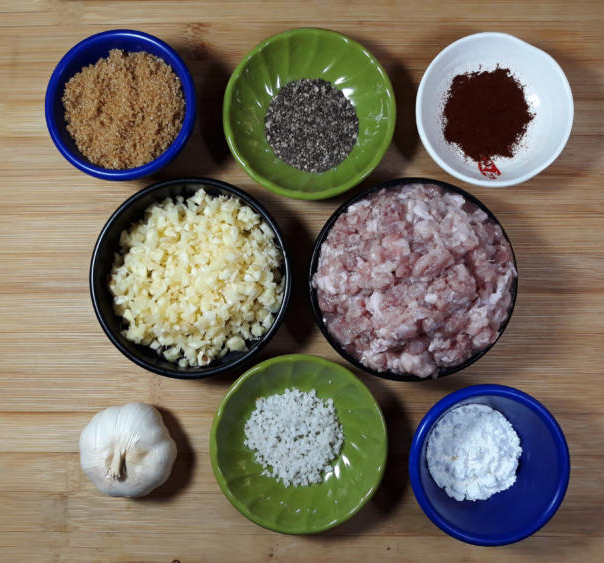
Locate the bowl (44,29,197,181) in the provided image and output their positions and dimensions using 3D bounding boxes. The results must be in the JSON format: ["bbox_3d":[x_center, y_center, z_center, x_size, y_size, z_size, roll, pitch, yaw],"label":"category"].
[{"bbox_3d":[-0.103,-0.099,0.355,0.086,0.043,0.086,0,87,1],"label":"bowl"}]

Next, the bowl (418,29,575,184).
[{"bbox_3d":[0.109,-0.095,0.350,0.088,0.042,0.088,0,87,1],"label":"bowl"}]

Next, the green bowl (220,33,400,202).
[{"bbox_3d":[0.005,-0.097,0.358,0.101,0.031,0.101,0,87,1],"label":"green bowl"}]

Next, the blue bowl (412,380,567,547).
[{"bbox_3d":[0.102,0.101,0.339,0.087,0.043,0.087,0,87,1],"label":"blue bowl"}]

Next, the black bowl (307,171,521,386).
[{"bbox_3d":[0.060,0.001,0.340,0.109,0.055,0.109,0,87,1],"label":"black bowl"}]

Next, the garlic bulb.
[{"bbox_3d":[-0.102,0.100,0.342,0.057,0.048,0.056,0,87,1],"label":"garlic bulb"}]

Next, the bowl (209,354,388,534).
[{"bbox_3d":[-0.001,0.093,0.348,0.101,0.031,0.101,0,87,1],"label":"bowl"}]

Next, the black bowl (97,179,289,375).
[{"bbox_3d":[-0.059,0.000,0.343,0.108,0.055,0.108,0,87,1],"label":"black bowl"}]

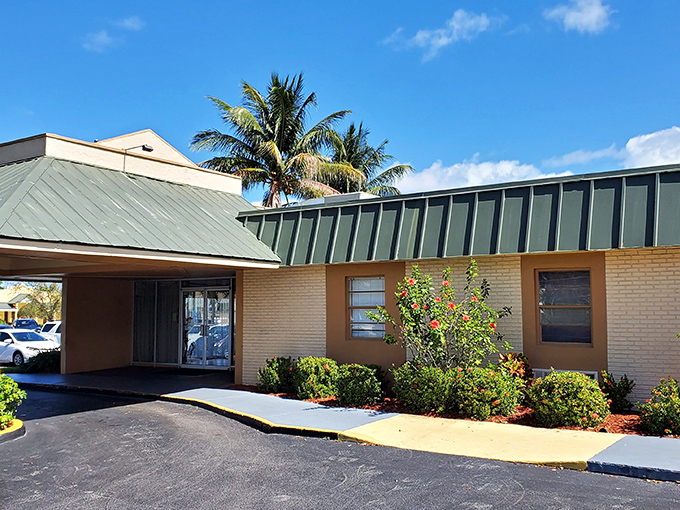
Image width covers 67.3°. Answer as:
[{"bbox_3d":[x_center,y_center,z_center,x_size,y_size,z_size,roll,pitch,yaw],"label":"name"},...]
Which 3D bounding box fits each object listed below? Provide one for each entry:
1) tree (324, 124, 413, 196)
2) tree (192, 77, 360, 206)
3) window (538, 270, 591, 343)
[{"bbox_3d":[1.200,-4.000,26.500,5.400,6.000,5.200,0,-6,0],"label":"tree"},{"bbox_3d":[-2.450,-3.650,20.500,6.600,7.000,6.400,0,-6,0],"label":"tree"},{"bbox_3d":[3.730,0.860,8.500,0.840,1.230,0.120,-3,-7,27],"label":"window"}]

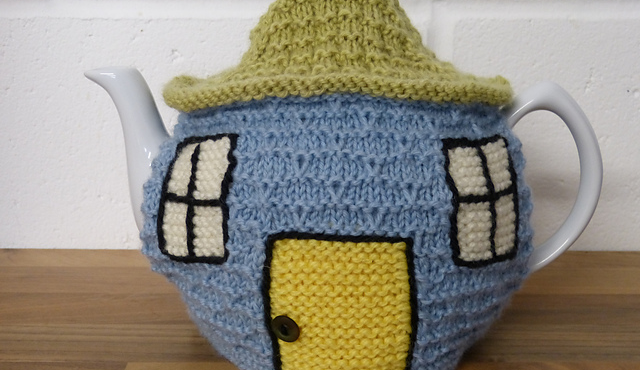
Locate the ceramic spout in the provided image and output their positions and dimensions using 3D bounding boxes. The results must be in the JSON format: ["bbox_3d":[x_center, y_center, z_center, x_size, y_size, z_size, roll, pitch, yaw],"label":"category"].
[{"bbox_3d":[-0.083,-0.013,0.390,0.043,0.080,0.028,0,14,0],"label":"ceramic spout"}]

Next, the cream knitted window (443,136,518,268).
[{"bbox_3d":[0.065,0.005,0.338,0.043,0.052,0.015,-14,19,-43],"label":"cream knitted window"}]

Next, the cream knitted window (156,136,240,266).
[{"bbox_3d":[-0.049,0.004,0.341,0.015,0.052,0.044,-13,19,-42],"label":"cream knitted window"}]

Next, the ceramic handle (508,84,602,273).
[{"bbox_3d":[0.103,-0.002,0.393,0.050,0.090,0.019,0,14,0],"label":"ceramic handle"}]

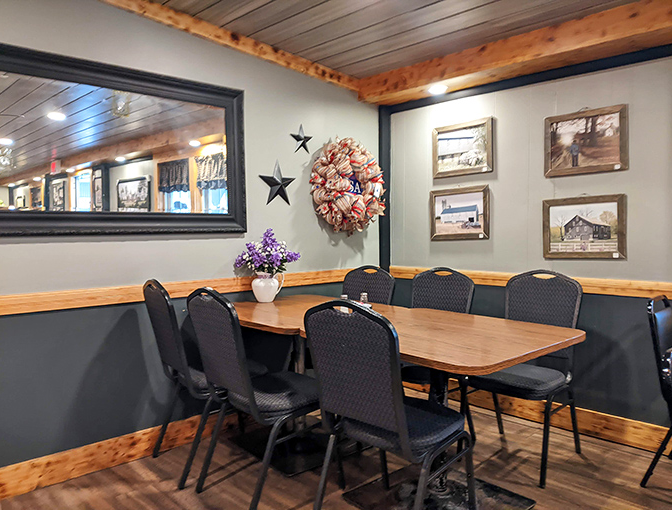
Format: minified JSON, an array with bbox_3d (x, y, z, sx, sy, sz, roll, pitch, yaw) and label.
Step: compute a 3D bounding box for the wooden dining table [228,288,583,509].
[{"bbox_3d":[0.130,0.692,2.634,0.910,0.762,1.890,-3,3,-43],"label":"wooden dining table"}]

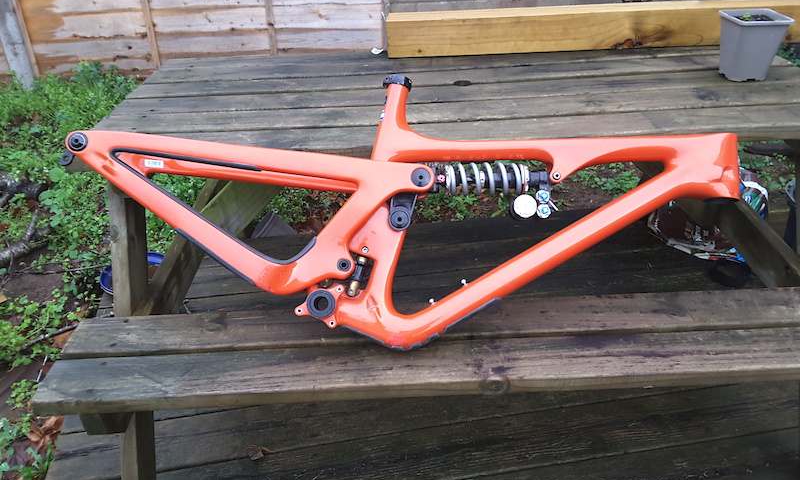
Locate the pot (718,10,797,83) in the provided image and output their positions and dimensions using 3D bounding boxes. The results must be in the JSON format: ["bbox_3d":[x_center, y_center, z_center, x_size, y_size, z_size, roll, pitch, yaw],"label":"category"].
[{"bbox_3d":[0.725,-0.399,1.483,0.108,0.126,0.112,-2,28,2],"label":"pot"}]

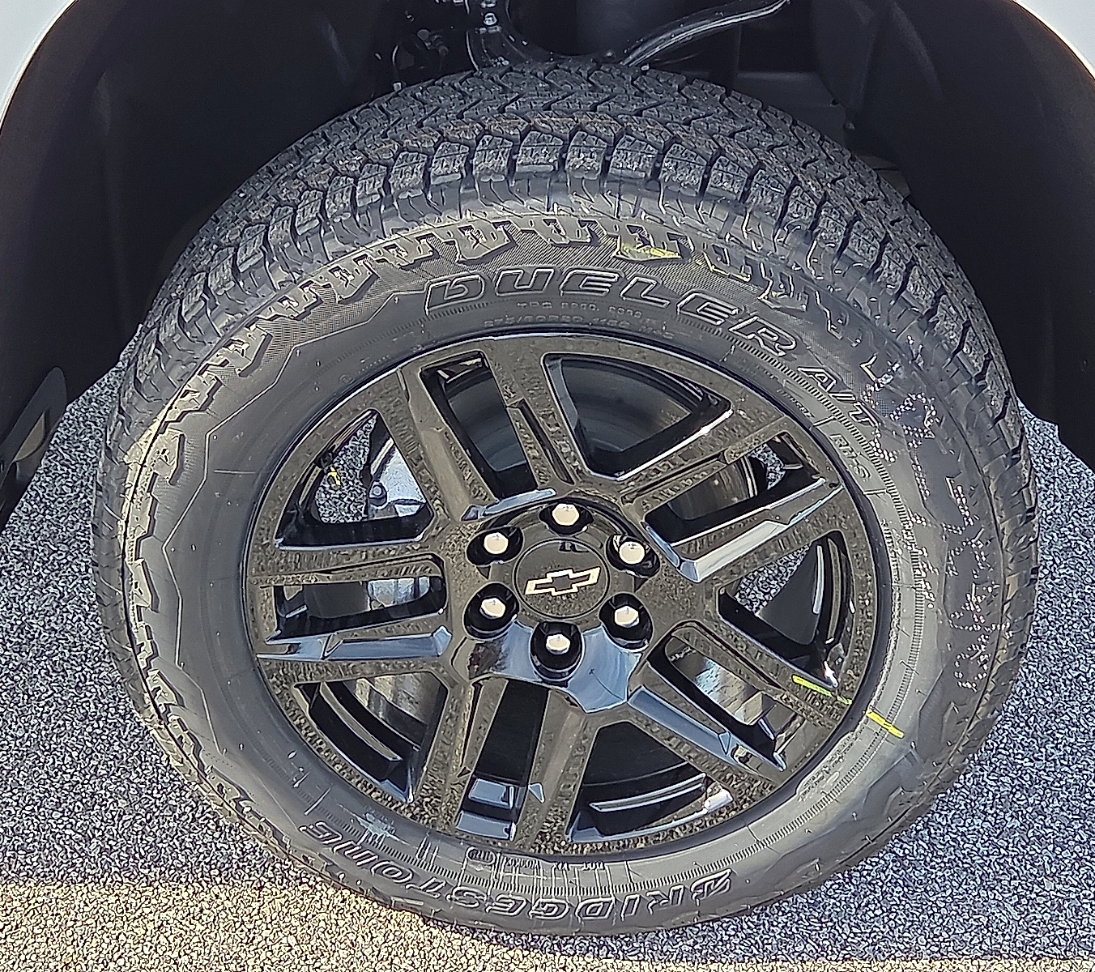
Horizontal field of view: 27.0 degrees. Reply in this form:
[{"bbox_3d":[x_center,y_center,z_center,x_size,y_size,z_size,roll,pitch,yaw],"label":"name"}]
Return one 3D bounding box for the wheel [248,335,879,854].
[{"bbox_3d":[0.016,0.052,2.090,0.550,0.550,0.225,1,32,2],"label":"wheel"}]

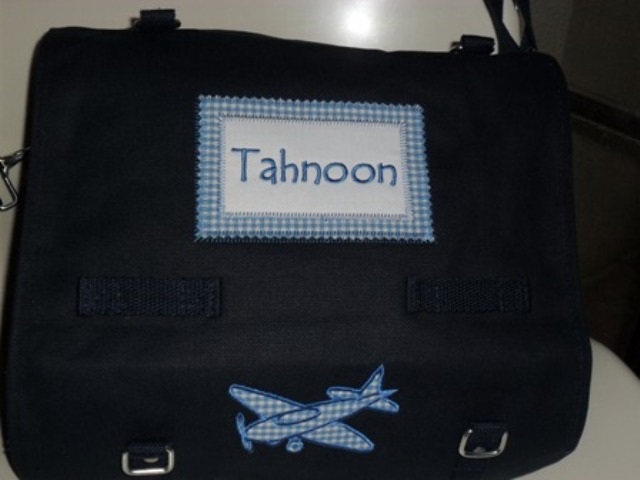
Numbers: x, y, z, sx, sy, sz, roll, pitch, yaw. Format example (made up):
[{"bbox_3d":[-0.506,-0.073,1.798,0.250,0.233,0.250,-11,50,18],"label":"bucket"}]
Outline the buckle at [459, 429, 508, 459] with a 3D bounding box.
[{"bbox_3d":[0.123,0.153,0.612,0.036,0.024,0.006,-2,9,-13],"label":"buckle"}]

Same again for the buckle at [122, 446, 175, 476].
[{"bbox_3d":[-0.119,0.154,0.566,0.036,0.023,0.006,-2,6,-12],"label":"buckle"}]

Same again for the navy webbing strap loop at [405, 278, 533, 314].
[{"bbox_3d":[0.110,0.041,0.600,0.094,0.004,0.027,0,75,-12],"label":"navy webbing strap loop"}]

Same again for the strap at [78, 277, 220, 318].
[{"bbox_3d":[-0.116,0.039,0.551,0.094,0.004,0.027,0,75,-12],"label":"strap"}]

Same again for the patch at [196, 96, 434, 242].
[{"bbox_3d":[-0.004,-0.052,0.602,0.172,0.003,0.113,0,71,-9],"label":"patch"}]

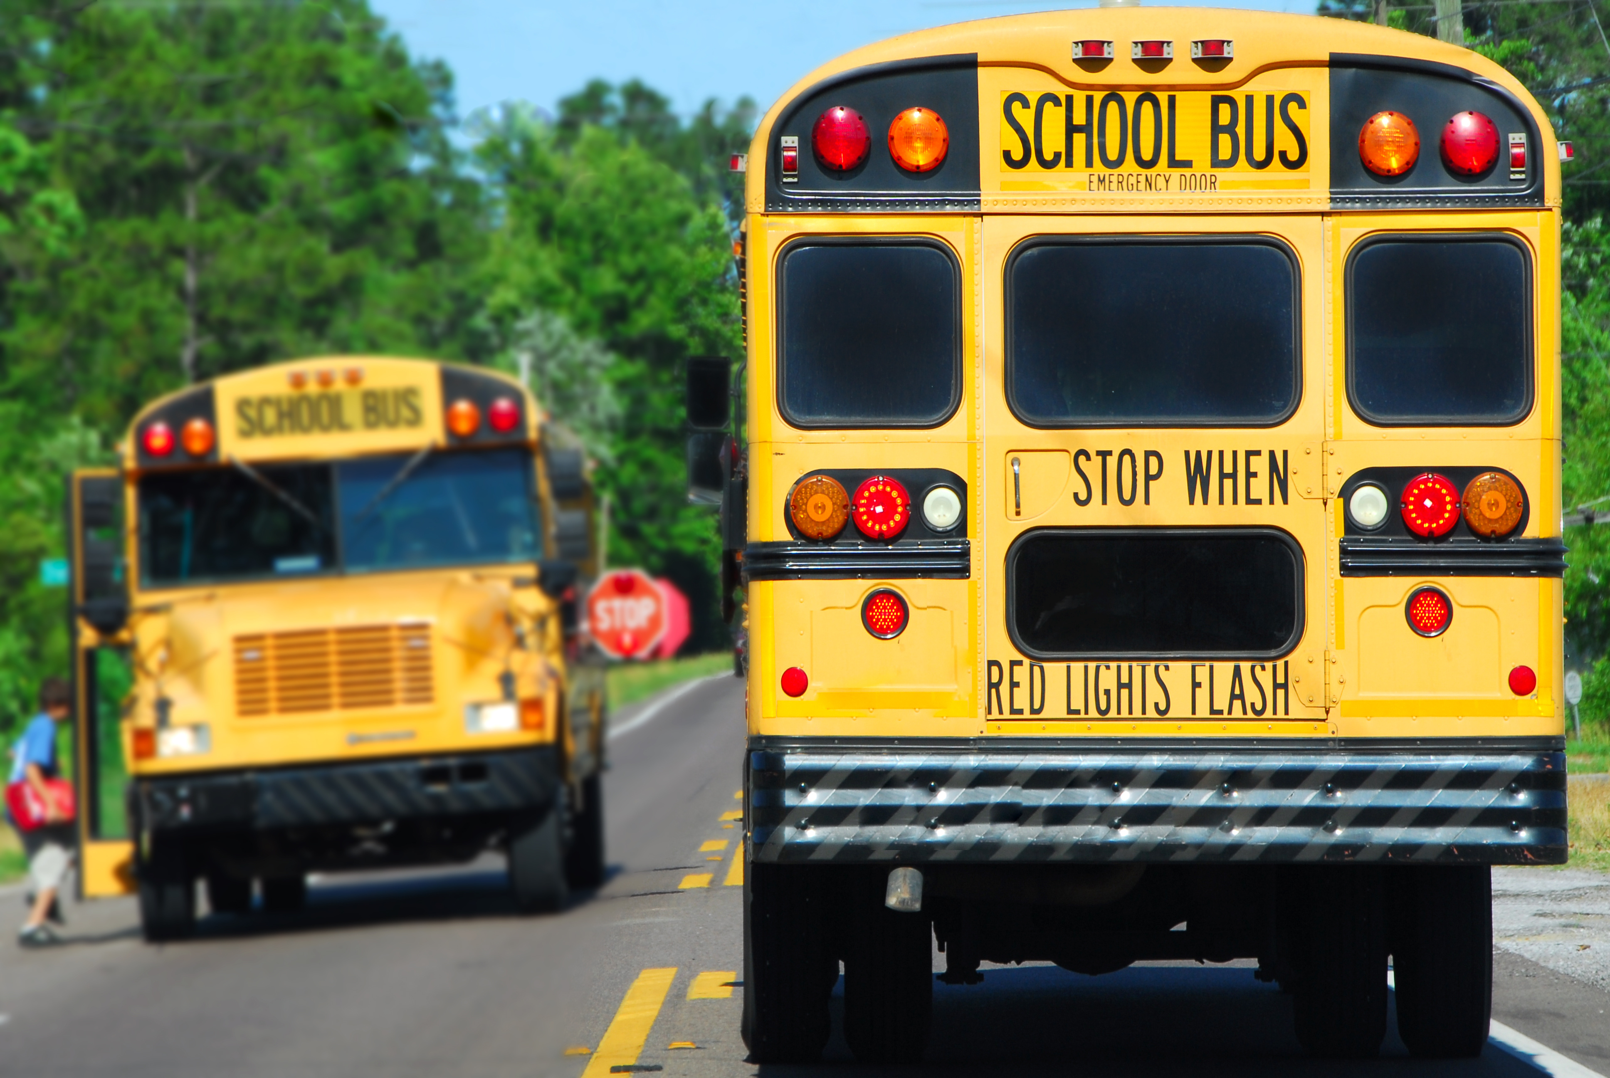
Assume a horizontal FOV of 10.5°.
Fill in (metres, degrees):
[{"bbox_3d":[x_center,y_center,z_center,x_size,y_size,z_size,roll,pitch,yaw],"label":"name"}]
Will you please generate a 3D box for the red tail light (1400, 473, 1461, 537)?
[{"bbox_3d":[1.841,-0.100,25.680,0.178,0.192,0.060,0,-1,0],"label":"red tail light"}]

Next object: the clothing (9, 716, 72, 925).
[{"bbox_3d":[-4.402,1.615,50.300,0.380,1.230,0.420,0,-1,-21],"label":"clothing"}]

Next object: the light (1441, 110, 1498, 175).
[{"bbox_3d":[1.948,-1.157,25.565,0.176,0.190,0.070,-1,-1,0],"label":"light"}]

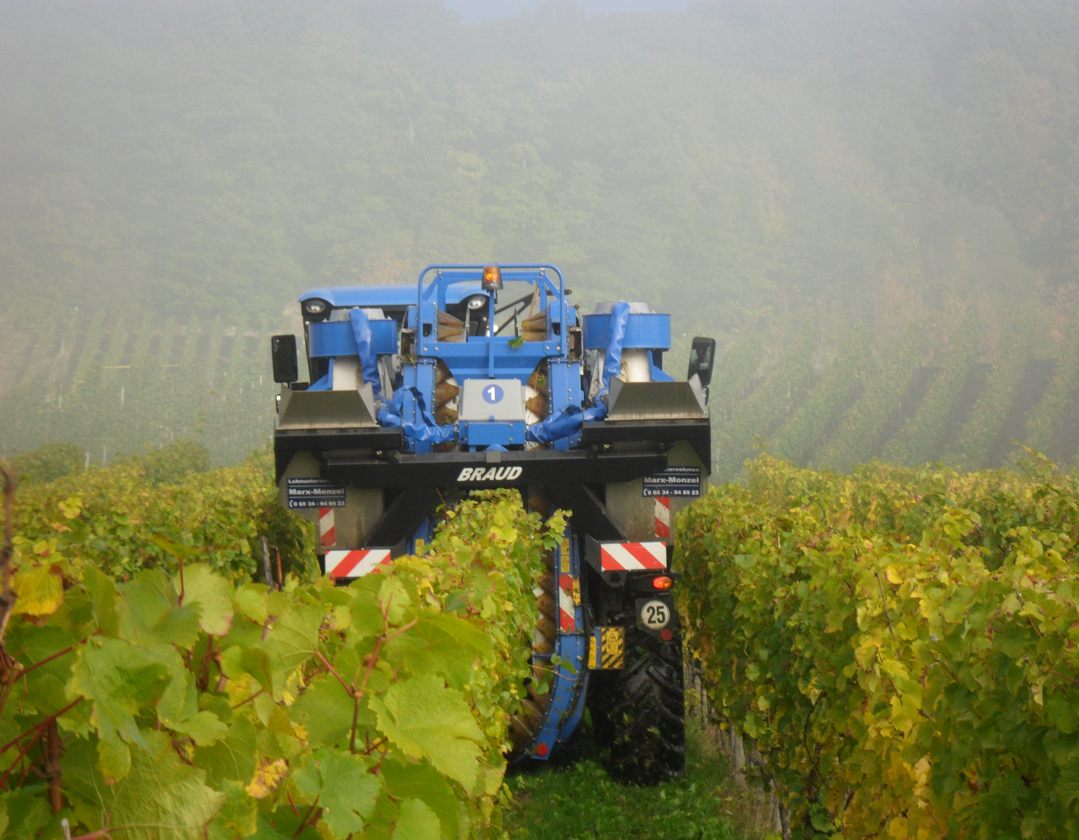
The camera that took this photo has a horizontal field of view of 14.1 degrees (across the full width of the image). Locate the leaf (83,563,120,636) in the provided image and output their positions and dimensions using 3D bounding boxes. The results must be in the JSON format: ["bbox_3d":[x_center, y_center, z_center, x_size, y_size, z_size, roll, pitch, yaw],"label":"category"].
[{"bbox_3d":[-0.522,0.214,5.200,0.055,0.087,0.040,0,-1,30],"label":"leaf"}]

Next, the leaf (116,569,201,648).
[{"bbox_3d":[-0.453,0.225,5.200,0.101,0.095,0.045,1,-1,0],"label":"leaf"}]

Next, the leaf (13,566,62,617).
[{"bbox_3d":[-0.592,0.202,5.150,0.064,0.062,0.030,-1,1,-6],"label":"leaf"}]

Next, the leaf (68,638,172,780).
[{"bbox_3d":[-0.480,0.330,5.000,0.120,0.165,0.065,-1,1,-6],"label":"leaf"}]

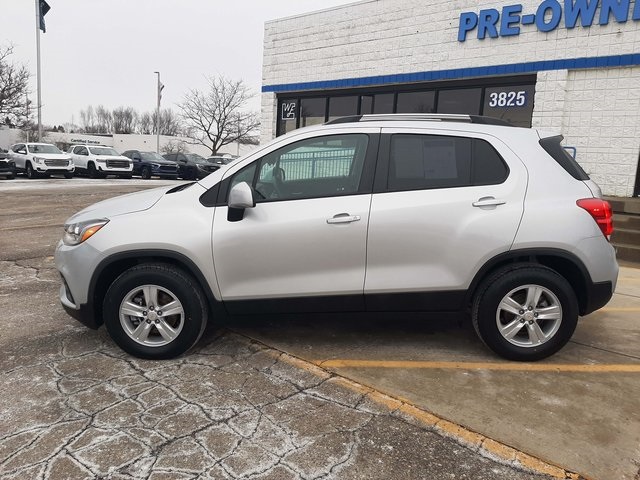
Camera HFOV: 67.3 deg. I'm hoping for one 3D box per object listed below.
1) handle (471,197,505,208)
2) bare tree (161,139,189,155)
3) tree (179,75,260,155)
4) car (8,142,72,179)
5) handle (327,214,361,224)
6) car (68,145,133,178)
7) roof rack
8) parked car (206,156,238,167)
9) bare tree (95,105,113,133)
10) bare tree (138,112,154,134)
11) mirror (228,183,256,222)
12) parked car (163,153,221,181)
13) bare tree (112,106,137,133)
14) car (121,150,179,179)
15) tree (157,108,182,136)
[{"bbox_3d":[1.080,-0.238,3.064,0.215,0.060,0.050,0,12,1],"label":"handle"},{"bbox_3d":[-13.554,-7.658,44.779,2.621,3.164,2.621,3,8,0],"label":"bare tree"},{"bbox_3d":[-8.241,-9.259,39.419,6.907,8.314,6.907,3,8,0],"label":"tree"},{"bbox_3d":[-14.040,-3.990,24.170,4.630,1.660,1.840,10,11,42],"label":"car"},{"bbox_3d":[0.153,-0.133,3.095,0.215,0.060,0.050,0,12,1],"label":"handle"},{"bbox_3d":[-11.782,-4.094,25.348,4.900,1.690,1.920,10,11,40],"label":"car"},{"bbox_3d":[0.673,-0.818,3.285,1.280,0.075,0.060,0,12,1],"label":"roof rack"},{"bbox_3d":[-6.450,-4.700,31.900,4.500,1.600,1.840,10,11,40],"label":"parked car"},{"bbox_3d":[-40.177,-19.301,89.205,3.370,11.364,3.370,3,8,0],"label":"bare tree"},{"bbox_3d":[-32.224,-18.402,89.281,2.996,10.287,2.996,3,8,0],"label":"bare tree"},{"bbox_3d":[-0.498,-0.238,3.049,0.140,0.240,0.190,0,12,1],"label":"mirror"},{"bbox_3d":[-8.300,-4.700,30.700,4.550,1.620,1.830,9,11,40],"label":"parked car"},{"bbox_3d":[-34.600,-18.300,85.000,4.500,11.000,4.500,3,8,0],"label":"bare tree"},{"bbox_3d":[-9.930,-4.350,28.000,4.480,1.610,1.810,10,11,43],"label":"car"},{"bbox_3d":[-27.747,-18.651,89.216,4.493,11.203,4.493,3,8,0],"label":"tree"}]

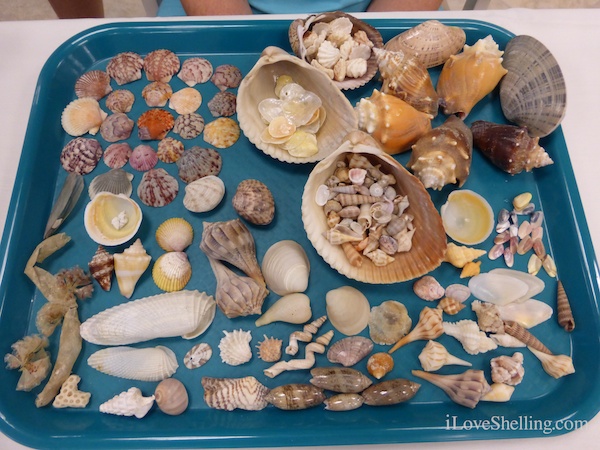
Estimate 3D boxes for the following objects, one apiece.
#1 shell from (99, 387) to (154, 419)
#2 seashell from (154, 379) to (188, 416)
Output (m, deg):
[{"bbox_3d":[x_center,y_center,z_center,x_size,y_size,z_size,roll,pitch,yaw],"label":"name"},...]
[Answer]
[{"bbox_3d":[-0.121,0.126,0.305,0.040,0.017,0.021,-14,72,-5],"label":"shell"},{"bbox_3d":[-0.091,0.122,0.307,0.024,0.017,0.023,9,71,2],"label":"seashell"}]

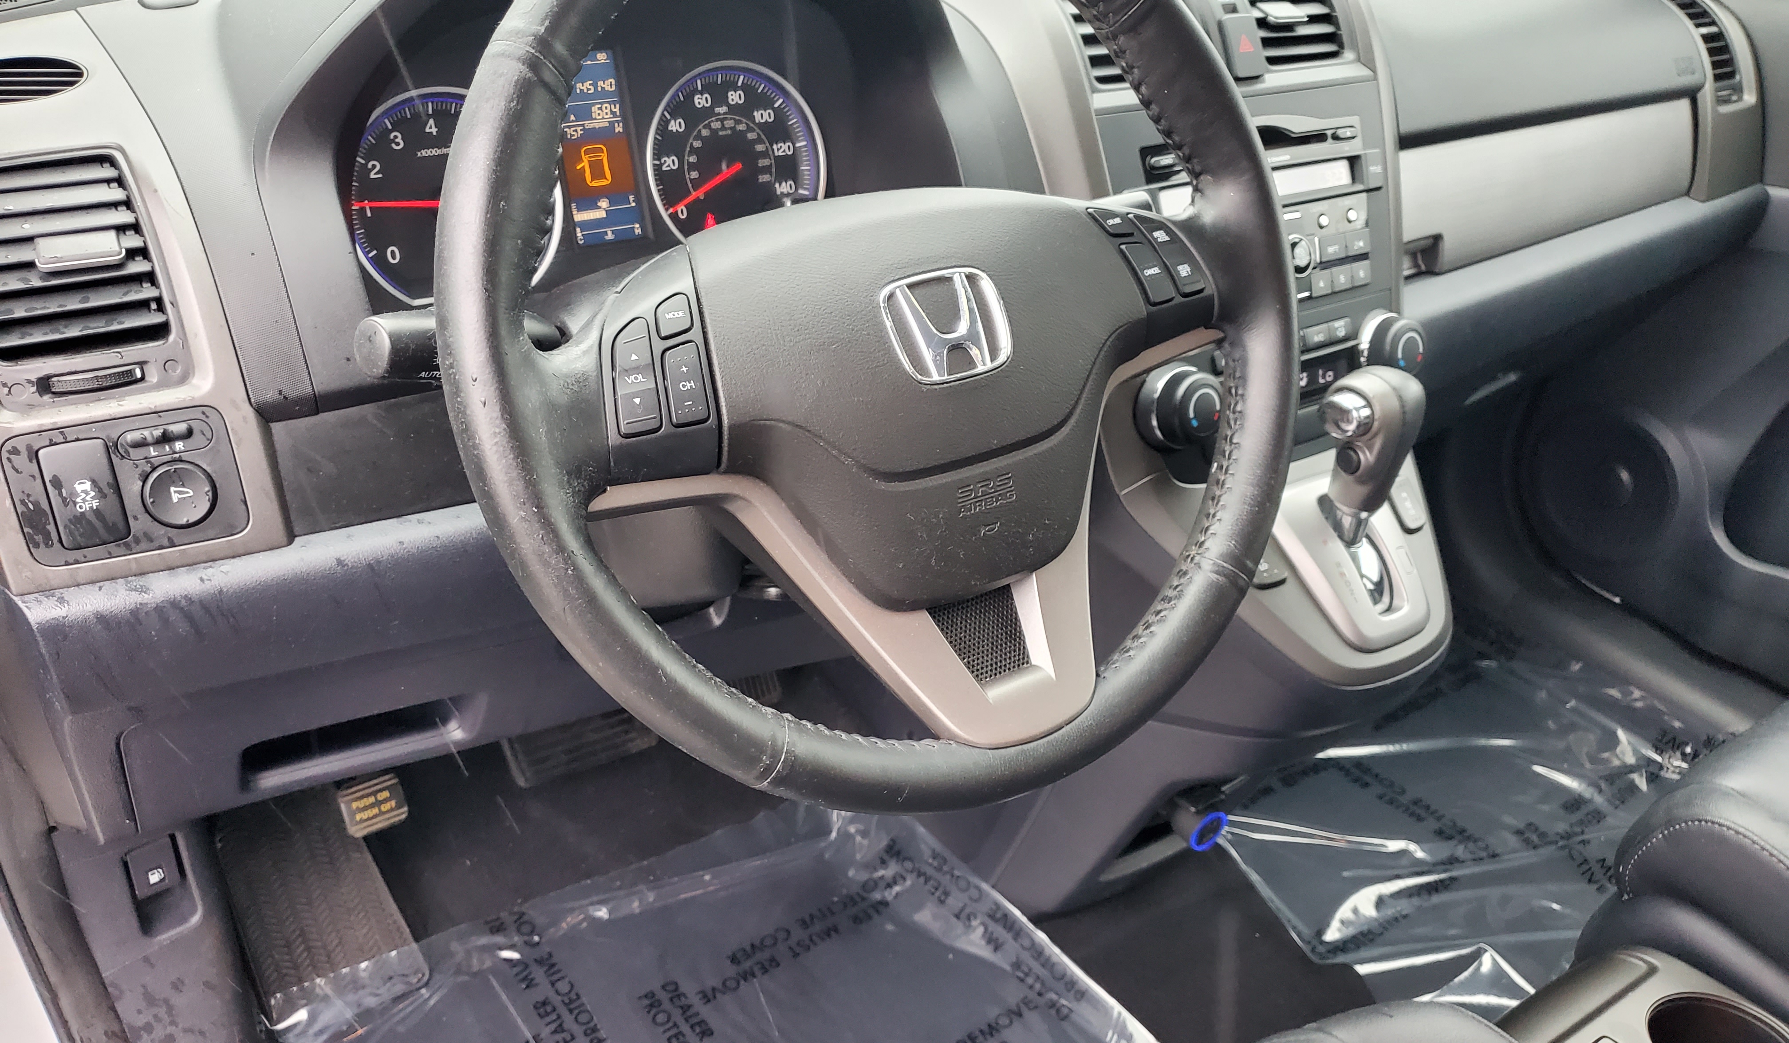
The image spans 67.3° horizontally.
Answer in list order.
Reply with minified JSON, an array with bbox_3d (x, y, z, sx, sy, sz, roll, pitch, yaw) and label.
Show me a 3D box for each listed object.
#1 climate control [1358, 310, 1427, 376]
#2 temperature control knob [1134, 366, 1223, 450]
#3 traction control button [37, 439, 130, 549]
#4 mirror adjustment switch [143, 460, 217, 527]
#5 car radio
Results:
[{"bbox_3d":[0.333,-0.115,0.902,0.053,0.053,0.029,-17,14,-29],"label":"climate control"},{"bbox_3d":[0.176,-0.068,0.810,0.054,0.054,0.029,-17,14,-29],"label":"temperature control knob"},{"bbox_3d":[-0.338,-0.012,0.563,0.025,0.042,0.012,-14,15,-25],"label":"traction control button"},{"bbox_3d":[-0.306,-0.013,0.578,0.028,0.028,0.012,-14,15,-25],"label":"mirror adjustment switch"},{"bbox_3d":[0.226,-0.190,0.855,0.218,0.120,0.035,-17,13,-29],"label":"car radio"}]

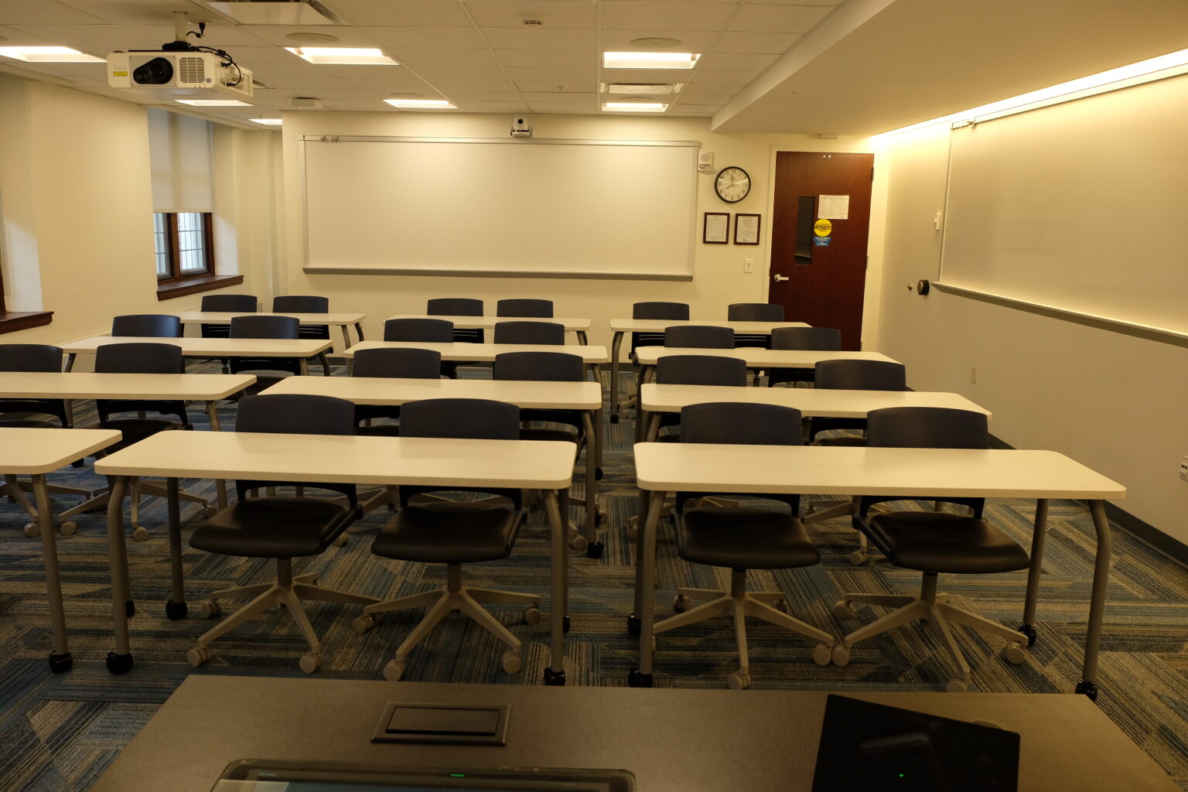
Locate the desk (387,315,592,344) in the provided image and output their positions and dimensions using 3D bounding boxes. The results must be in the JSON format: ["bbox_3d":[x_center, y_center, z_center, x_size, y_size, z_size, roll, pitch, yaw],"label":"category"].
[{"bbox_3d":[-0.786,-0.209,6.824,1.524,0.735,0.490,1,12,0],"label":"desk"}]

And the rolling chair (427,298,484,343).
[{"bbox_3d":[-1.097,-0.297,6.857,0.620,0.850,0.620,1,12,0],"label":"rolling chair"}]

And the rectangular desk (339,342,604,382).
[{"bbox_3d":[-0.690,0.084,5.406,1.524,0.730,0.490,1,12,0],"label":"rectangular desk"}]

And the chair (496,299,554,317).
[{"bbox_3d":[-0.561,-0.308,7.016,0.660,0.855,0.660,1,12,0],"label":"chair"}]

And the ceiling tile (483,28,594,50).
[{"bbox_3d":[-0.278,-1.893,4.738,0.610,0.020,0.610,1,12,0],"label":"ceiling tile"}]

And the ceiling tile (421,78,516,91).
[{"bbox_3d":[-0.874,-2.272,6.533,0.610,0.020,0.610,1,12,0],"label":"ceiling tile"}]

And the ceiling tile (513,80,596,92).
[{"bbox_3d":[-0.266,-2.276,6.539,0.605,0.020,0.605,1,12,0],"label":"ceiling tile"}]

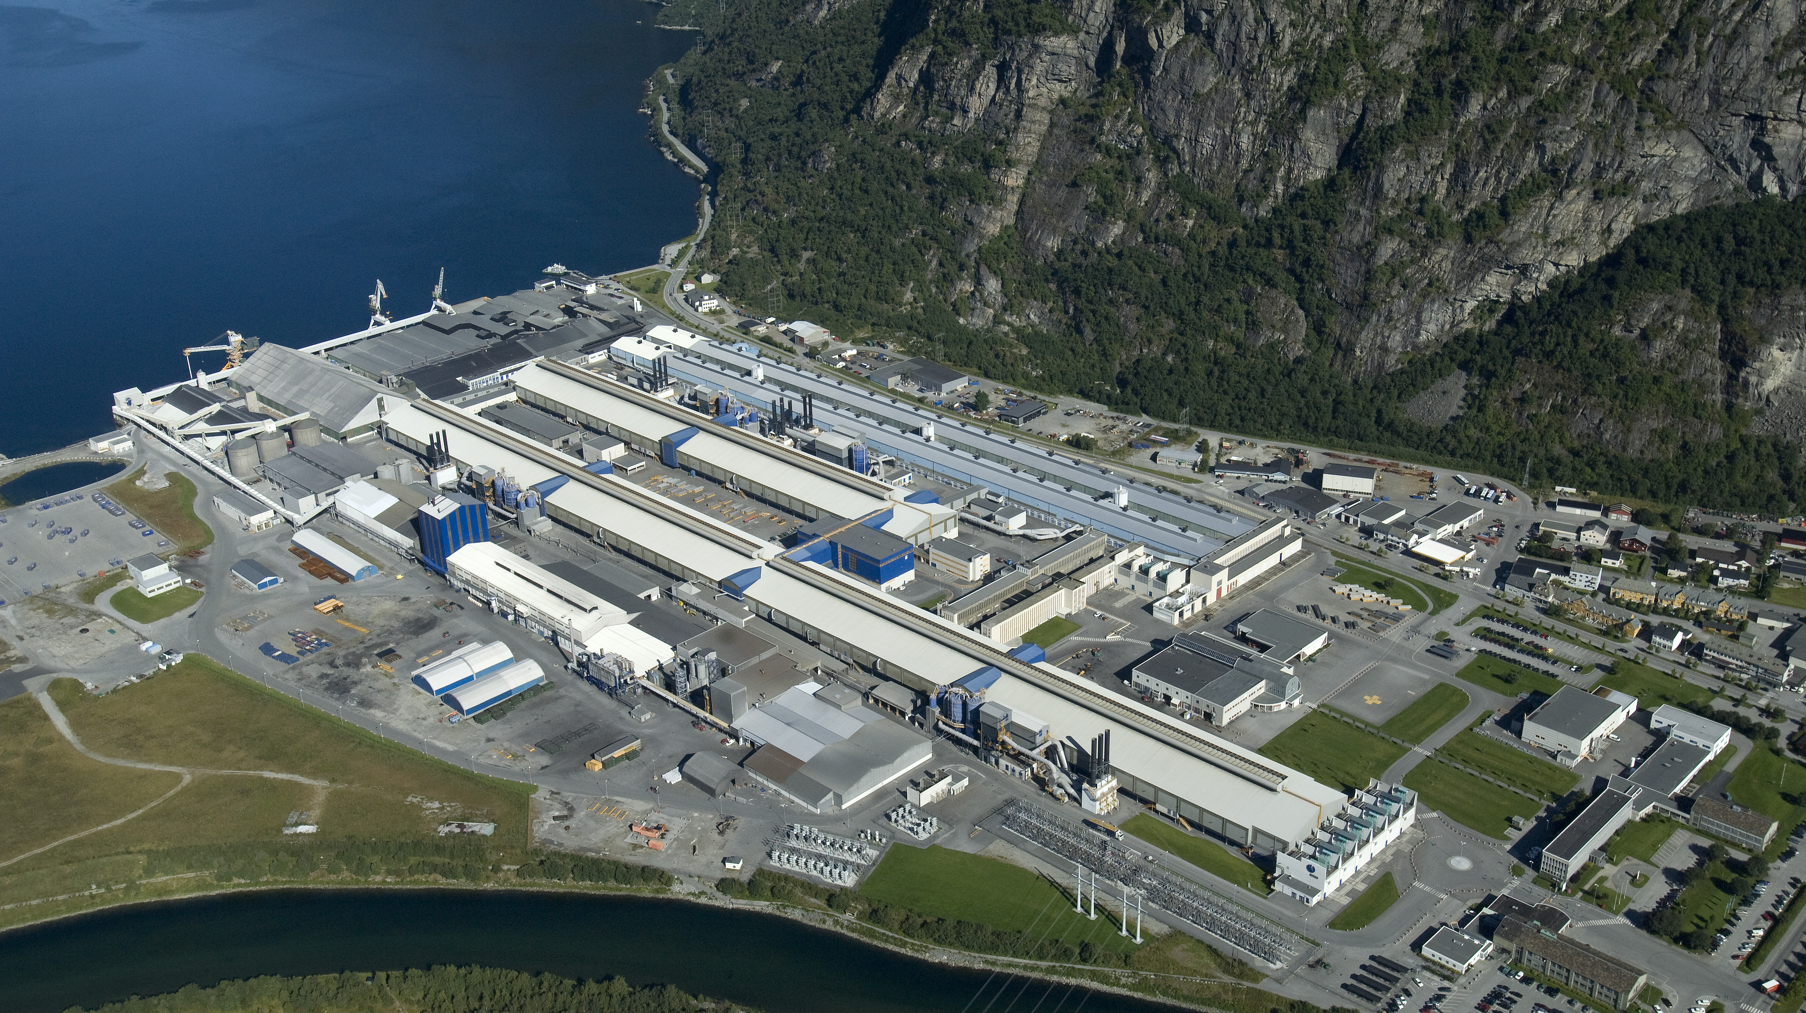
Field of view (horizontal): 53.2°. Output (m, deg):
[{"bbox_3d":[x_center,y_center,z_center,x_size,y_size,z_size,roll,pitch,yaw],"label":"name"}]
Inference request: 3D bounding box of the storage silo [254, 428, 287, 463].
[{"bbox_3d":[-411.730,-39.170,1179.110,18.400,22.300,18.400,21,33,40],"label":"storage silo"}]

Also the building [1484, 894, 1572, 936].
[{"bbox_3d":[250.068,163.709,720.443,28.000,3.600,16.800,21,32,40],"label":"building"}]

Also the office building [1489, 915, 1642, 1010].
[{"bbox_3d":[262.440,176.550,709.770,54.660,9.450,18.920,21,33,39],"label":"office building"}]

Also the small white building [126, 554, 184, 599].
[{"bbox_3d":[-427.157,38.679,1023.583,35.800,8.800,19.900,21,32,40],"label":"small white building"}]

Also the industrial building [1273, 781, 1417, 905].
[{"bbox_3d":[190.850,144.080,777.840,20.630,14.590,81.510,21,34,40],"label":"industrial building"}]

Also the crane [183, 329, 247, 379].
[{"bbox_3d":[-509.070,-110.710,1340.430,47.300,39.250,13.080,-6,26,-9],"label":"crane"}]

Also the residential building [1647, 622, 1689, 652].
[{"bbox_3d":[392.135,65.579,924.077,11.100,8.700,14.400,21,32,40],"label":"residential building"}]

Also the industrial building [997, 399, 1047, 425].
[{"bbox_3d":[81.210,-63.210,1215.510,16.800,5.900,30.400,19,32,38],"label":"industrial building"}]

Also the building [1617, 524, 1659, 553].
[{"bbox_3d":[417.693,18.139,1027.627,14.400,8.700,18.200,11,27,26],"label":"building"}]

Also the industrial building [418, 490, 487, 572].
[{"bbox_3d":[-257.300,13.620,1036.650,22.000,37.400,29.600,21,33,40],"label":"industrial building"}]

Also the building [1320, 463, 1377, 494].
[{"bbox_3d":[275.920,-15.850,1112.900,29.590,12.880,16.600,8,27,19],"label":"building"}]

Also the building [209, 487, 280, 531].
[{"bbox_3d":[-405.270,1.420,1109.680,47.500,6.800,15.100,21,33,40],"label":"building"}]

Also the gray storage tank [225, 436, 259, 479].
[{"bbox_3d":[-433.260,-30.840,1186.960,17.710,20.930,17.710,21,34,40],"label":"gray storage tank"}]

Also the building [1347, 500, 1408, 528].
[{"bbox_3d":[277.706,4.797,1065.669,26.700,7.300,25.700,21,32,40],"label":"building"}]

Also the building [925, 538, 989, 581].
[{"bbox_3d":[31.550,29.800,1011.110,31.000,12.400,14.700,20,33,39],"label":"building"}]

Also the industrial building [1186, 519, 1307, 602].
[{"bbox_3d":[191.170,29.050,997.780,13.600,15.500,86.200,21,33,40],"label":"industrial building"}]

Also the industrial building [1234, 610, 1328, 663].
[{"bbox_3d":[190.583,68.414,930.371,39.800,6.500,42.200,21,32,40],"label":"industrial building"}]

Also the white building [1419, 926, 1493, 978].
[{"bbox_3d":[215.084,172.622,702.106,18.840,3.900,17.210,21,32,40],"label":"white building"}]

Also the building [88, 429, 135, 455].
[{"bbox_3d":[-542.290,-43.470,1238.340,23.450,6.740,20.730,21,34,40],"label":"building"}]

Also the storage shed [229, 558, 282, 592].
[{"bbox_3d":[-377.380,39.130,1051.340,13.590,6.540,31.600,-24,33,-39],"label":"storage shed"}]

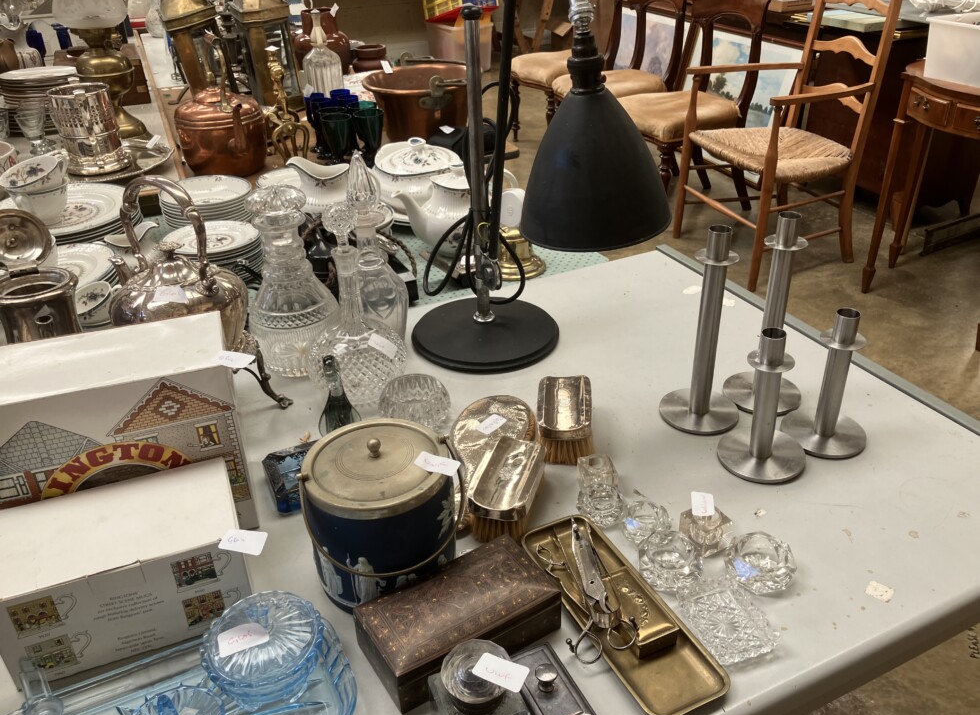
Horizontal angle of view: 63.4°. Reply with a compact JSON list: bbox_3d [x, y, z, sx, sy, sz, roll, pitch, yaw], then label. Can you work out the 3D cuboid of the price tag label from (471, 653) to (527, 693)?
[{"bbox_3d":[0.008,0.230,0.581,0.038,0.001,0.021,12,34,23],"label":"price tag label"}]

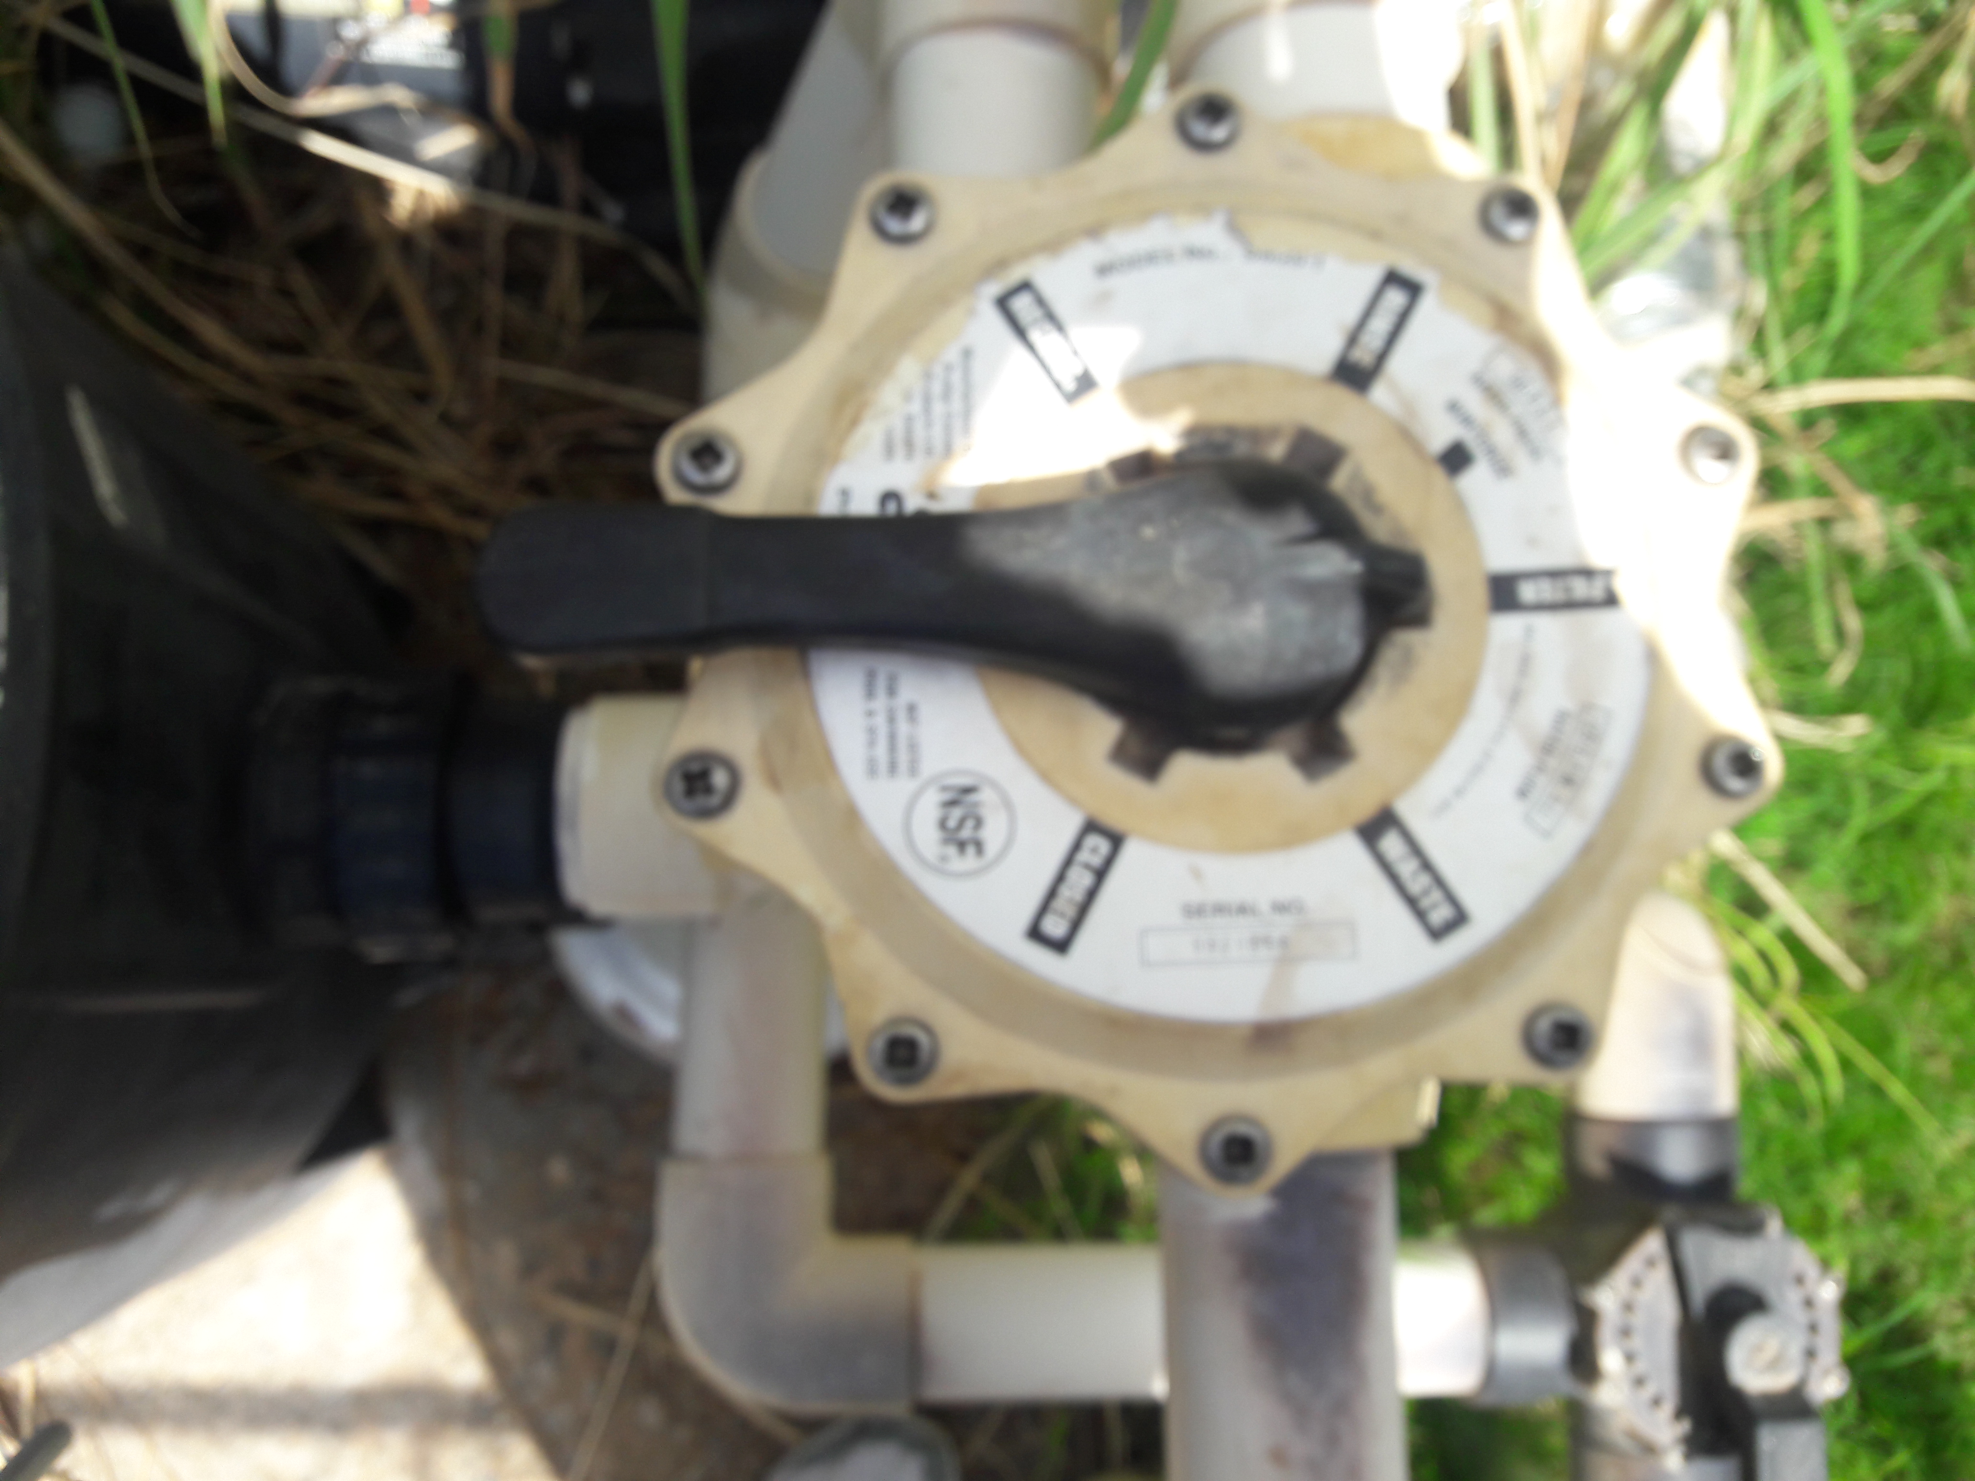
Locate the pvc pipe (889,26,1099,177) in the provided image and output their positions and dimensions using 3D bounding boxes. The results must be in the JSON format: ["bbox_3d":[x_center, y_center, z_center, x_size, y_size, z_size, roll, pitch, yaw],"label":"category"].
[{"bbox_3d":[0.003,-0.167,0.468,0.060,0.060,0.065,0,80,0],"label":"pvc pipe"}]

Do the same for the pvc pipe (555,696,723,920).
[{"bbox_3d":[-0.100,0.020,0.462,0.056,0.065,0.065,0,80,0],"label":"pvc pipe"}]

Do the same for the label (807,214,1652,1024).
[{"bbox_3d":[0.052,-0.031,0.348,0.183,0.003,0.183,0,80,0],"label":"label"}]

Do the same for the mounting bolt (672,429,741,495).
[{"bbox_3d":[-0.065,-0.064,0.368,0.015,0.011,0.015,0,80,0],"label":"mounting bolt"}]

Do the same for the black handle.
[{"bbox_3d":[-0.003,-0.028,0.323,0.194,0.050,0.056,0,80,0],"label":"black handle"}]

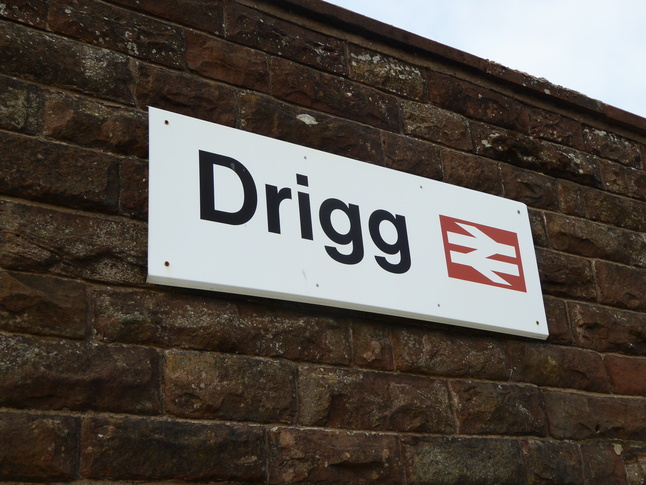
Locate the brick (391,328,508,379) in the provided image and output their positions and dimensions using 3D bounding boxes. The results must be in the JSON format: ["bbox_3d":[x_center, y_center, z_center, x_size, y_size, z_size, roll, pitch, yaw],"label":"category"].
[{"bbox_3d":[0.363,0.366,2.862,0.482,0.154,0.150,11,-27,-33],"label":"brick"}]

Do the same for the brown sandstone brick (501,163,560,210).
[{"bbox_3d":[0.761,-0.184,3.526,0.300,0.138,0.120,11,-26,-33],"label":"brown sandstone brick"}]

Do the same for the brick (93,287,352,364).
[{"bbox_3d":[-0.272,0.257,2.542,0.797,0.143,0.120,11,-26,-33],"label":"brick"}]

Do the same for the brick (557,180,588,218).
[{"bbox_3d":[0.895,-0.135,3.495,0.134,0.144,0.150,11,-27,-33],"label":"brick"}]

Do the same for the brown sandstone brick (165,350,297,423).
[{"bbox_3d":[-0.269,0.407,2.475,0.395,0.168,0.120,11,-26,-33],"label":"brown sandstone brick"}]

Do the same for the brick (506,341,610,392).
[{"bbox_3d":[0.801,0.460,3.259,0.508,0.143,0.120,11,-26,-33],"label":"brick"}]

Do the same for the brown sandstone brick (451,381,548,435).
[{"bbox_3d":[0.504,0.541,2.885,0.389,0.163,0.150,11,-27,-33],"label":"brown sandstone brick"}]

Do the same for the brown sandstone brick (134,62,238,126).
[{"bbox_3d":[-0.424,-0.408,2.734,0.323,0.143,0.120,11,-26,-33],"label":"brown sandstone brick"}]

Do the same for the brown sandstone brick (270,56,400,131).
[{"bbox_3d":[0.007,-0.445,2.976,0.504,0.144,0.150,11,-27,-33],"label":"brown sandstone brick"}]

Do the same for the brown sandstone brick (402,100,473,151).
[{"bbox_3d":[0.354,-0.379,3.204,0.307,0.142,0.150,11,-27,-33],"label":"brown sandstone brick"}]

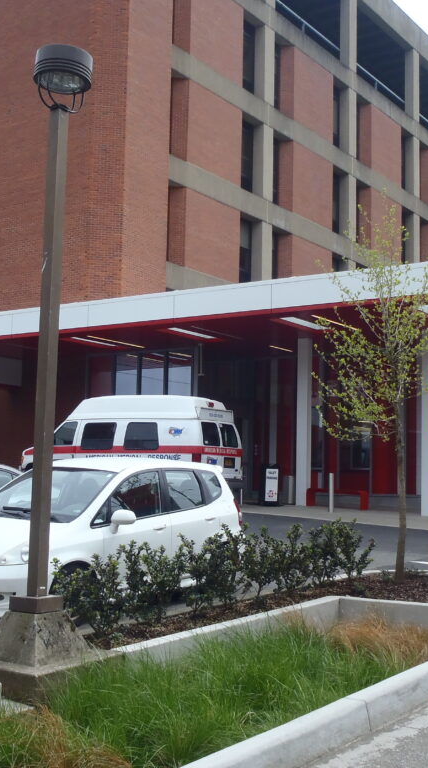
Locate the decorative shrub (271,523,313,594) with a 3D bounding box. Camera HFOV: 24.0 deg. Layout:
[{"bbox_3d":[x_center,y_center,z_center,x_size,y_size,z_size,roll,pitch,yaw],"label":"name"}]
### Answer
[{"bbox_3d":[0.840,1.880,10.900,0.460,0.770,0.480,1,-6,0],"label":"decorative shrub"}]

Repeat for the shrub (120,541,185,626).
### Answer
[{"bbox_3d":[-0.560,1.800,9.140,0.530,0.760,0.550,1,-6,0],"label":"shrub"}]

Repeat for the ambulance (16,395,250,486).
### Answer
[{"bbox_3d":[-2.259,1.573,25.834,5.850,2.730,2.050,-2,-7,30],"label":"ambulance"}]

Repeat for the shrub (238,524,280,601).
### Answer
[{"bbox_3d":[0.475,1.870,10.500,0.480,0.790,0.480,1,-6,0],"label":"shrub"}]

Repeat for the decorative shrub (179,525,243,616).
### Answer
[{"bbox_3d":[-0.043,1.743,9.500,0.600,0.830,0.580,1,-6,0],"label":"decorative shrub"}]

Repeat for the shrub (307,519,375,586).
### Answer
[{"bbox_3d":[1.470,1.915,11.600,0.730,0.750,0.620,1,-6,0],"label":"shrub"}]

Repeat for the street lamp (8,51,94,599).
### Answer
[{"bbox_3d":[-1.201,-0.433,7.411,0.430,4.120,0.430,2,-6,0],"label":"street lamp"}]

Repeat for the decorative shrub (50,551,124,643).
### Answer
[{"bbox_3d":[-1.070,1.775,8.560,0.560,0.720,0.570,1,-6,0],"label":"decorative shrub"}]

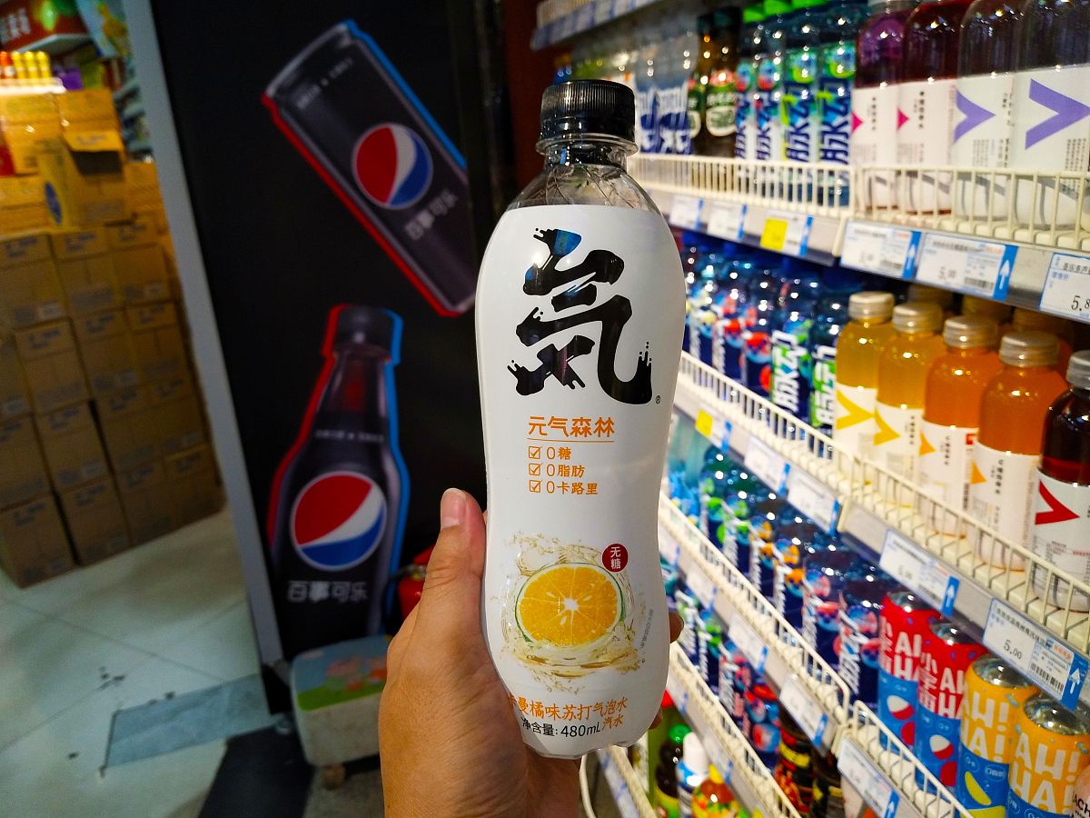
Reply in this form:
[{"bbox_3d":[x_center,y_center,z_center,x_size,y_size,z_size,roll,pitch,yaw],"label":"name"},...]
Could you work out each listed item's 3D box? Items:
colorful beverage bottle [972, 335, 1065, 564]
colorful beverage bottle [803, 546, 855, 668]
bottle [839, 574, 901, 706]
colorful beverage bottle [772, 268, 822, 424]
[{"bbox_3d":[0.406,0.039,0.707,0.063,0.201,0.063,-9,20,-14],"label":"colorful beverage bottle"},{"bbox_3d":[0.355,0.219,1.009,0.067,0.197,0.067,-9,20,-14],"label":"colorful beverage bottle"},{"bbox_3d":[0.376,0.232,0.944,0.068,0.213,0.068,-10,19,-11],"label":"bottle"},{"bbox_3d":[0.311,-0.063,1.016,0.067,0.197,0.067,-9,20,-14],"label":"colorful beverage bottle"}]

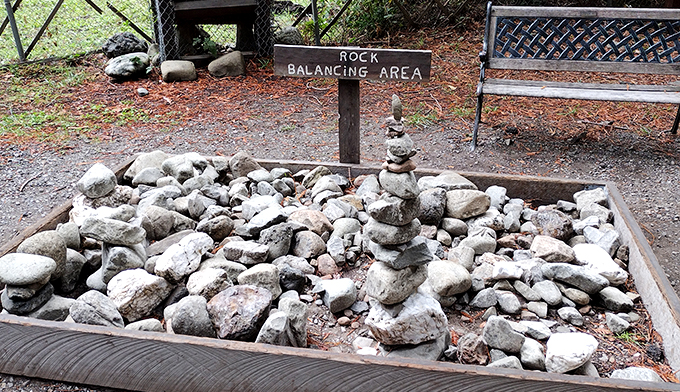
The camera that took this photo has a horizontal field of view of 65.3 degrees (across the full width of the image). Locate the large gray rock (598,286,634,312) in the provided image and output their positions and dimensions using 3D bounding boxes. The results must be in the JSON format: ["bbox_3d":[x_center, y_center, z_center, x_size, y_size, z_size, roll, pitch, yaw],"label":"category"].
[{"bbox_3d":[0.938,0.347,1.796,0.080,0.068,0.120,-20,32,-33],"label":"large gray rock"}]

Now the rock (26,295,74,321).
[{"bbox_3d":[-0.942,0.379,1.734,0.156,0.090,0.125,3,27,5],"label":"rock"}]

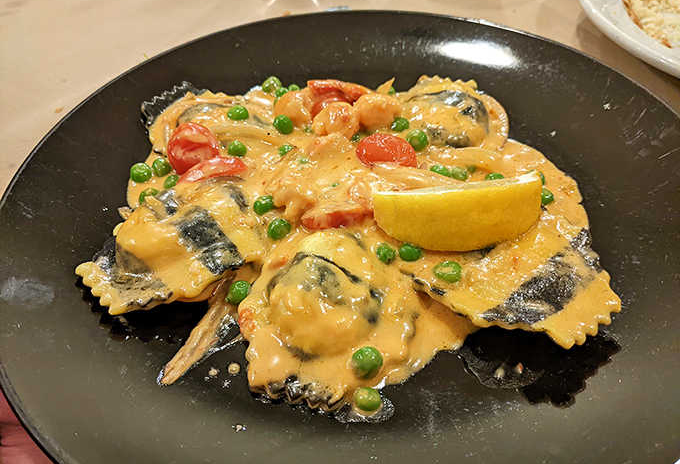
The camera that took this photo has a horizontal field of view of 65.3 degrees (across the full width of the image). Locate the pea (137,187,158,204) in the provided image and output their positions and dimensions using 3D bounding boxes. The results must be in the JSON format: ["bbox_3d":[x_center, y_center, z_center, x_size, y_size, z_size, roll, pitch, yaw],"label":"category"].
[{"bbox_3d":[-0.079,-0.014,0.218,0.008,0.008,0.008,-3,47,0],"label":"pea"}]

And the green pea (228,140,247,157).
[{"bbox_3d":[-0.047,-0.038,0.245,0.009,0.008,0.009,-3,47,0],"label":"green pea"}]

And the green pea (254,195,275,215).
[{"bbox_3d":[-0.031,-0.011,0.214,0.008,0.008,0.008,-3,47,0],"label":"green pea"}]

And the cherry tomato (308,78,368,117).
[{"bbox_3d":[-0.001,-0.066,0.262,0.030,0.018,0.020,-2,46,0],"label":"cherry tomato"}]

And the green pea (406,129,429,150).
[{"bbox_3d":[0.033,-0.039,0.224,0.009,0.009,0.009,-3,47,0],"label":"green pea"}]

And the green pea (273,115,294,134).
[{"bbox_3d":[-0.025,-0.047,0.235,0.009,0.009,0.009,-3,47,0],"label":"green pea"}]

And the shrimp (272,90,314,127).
[{"bbox_3d":[-0.023,-0.060,0.258,0.021,0.018,0.020,-3,47,0],"label":"shrimp"}]

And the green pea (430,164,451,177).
[{"bbox_3d":[0.043,-0.025,0.225,0.009,0.008,0.009,-3,47,0],"label":"green pea"}]

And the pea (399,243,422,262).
[{"bbox_3d":[0.026,0.007,0.192,0.008,0.007,0.008,-3,47,0],"label":"pea"}]

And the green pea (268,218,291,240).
[{"bbox_3d":[-0.023,-0.001,0.203,0.009,0.009,0.009,-3,47,0],"label":"green pea"}]

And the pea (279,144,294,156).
[{"bbox_3d":[-0.024,-0.036,0.236,0.008,0.007,0.008,-3,47,0],"label":"pea"}]

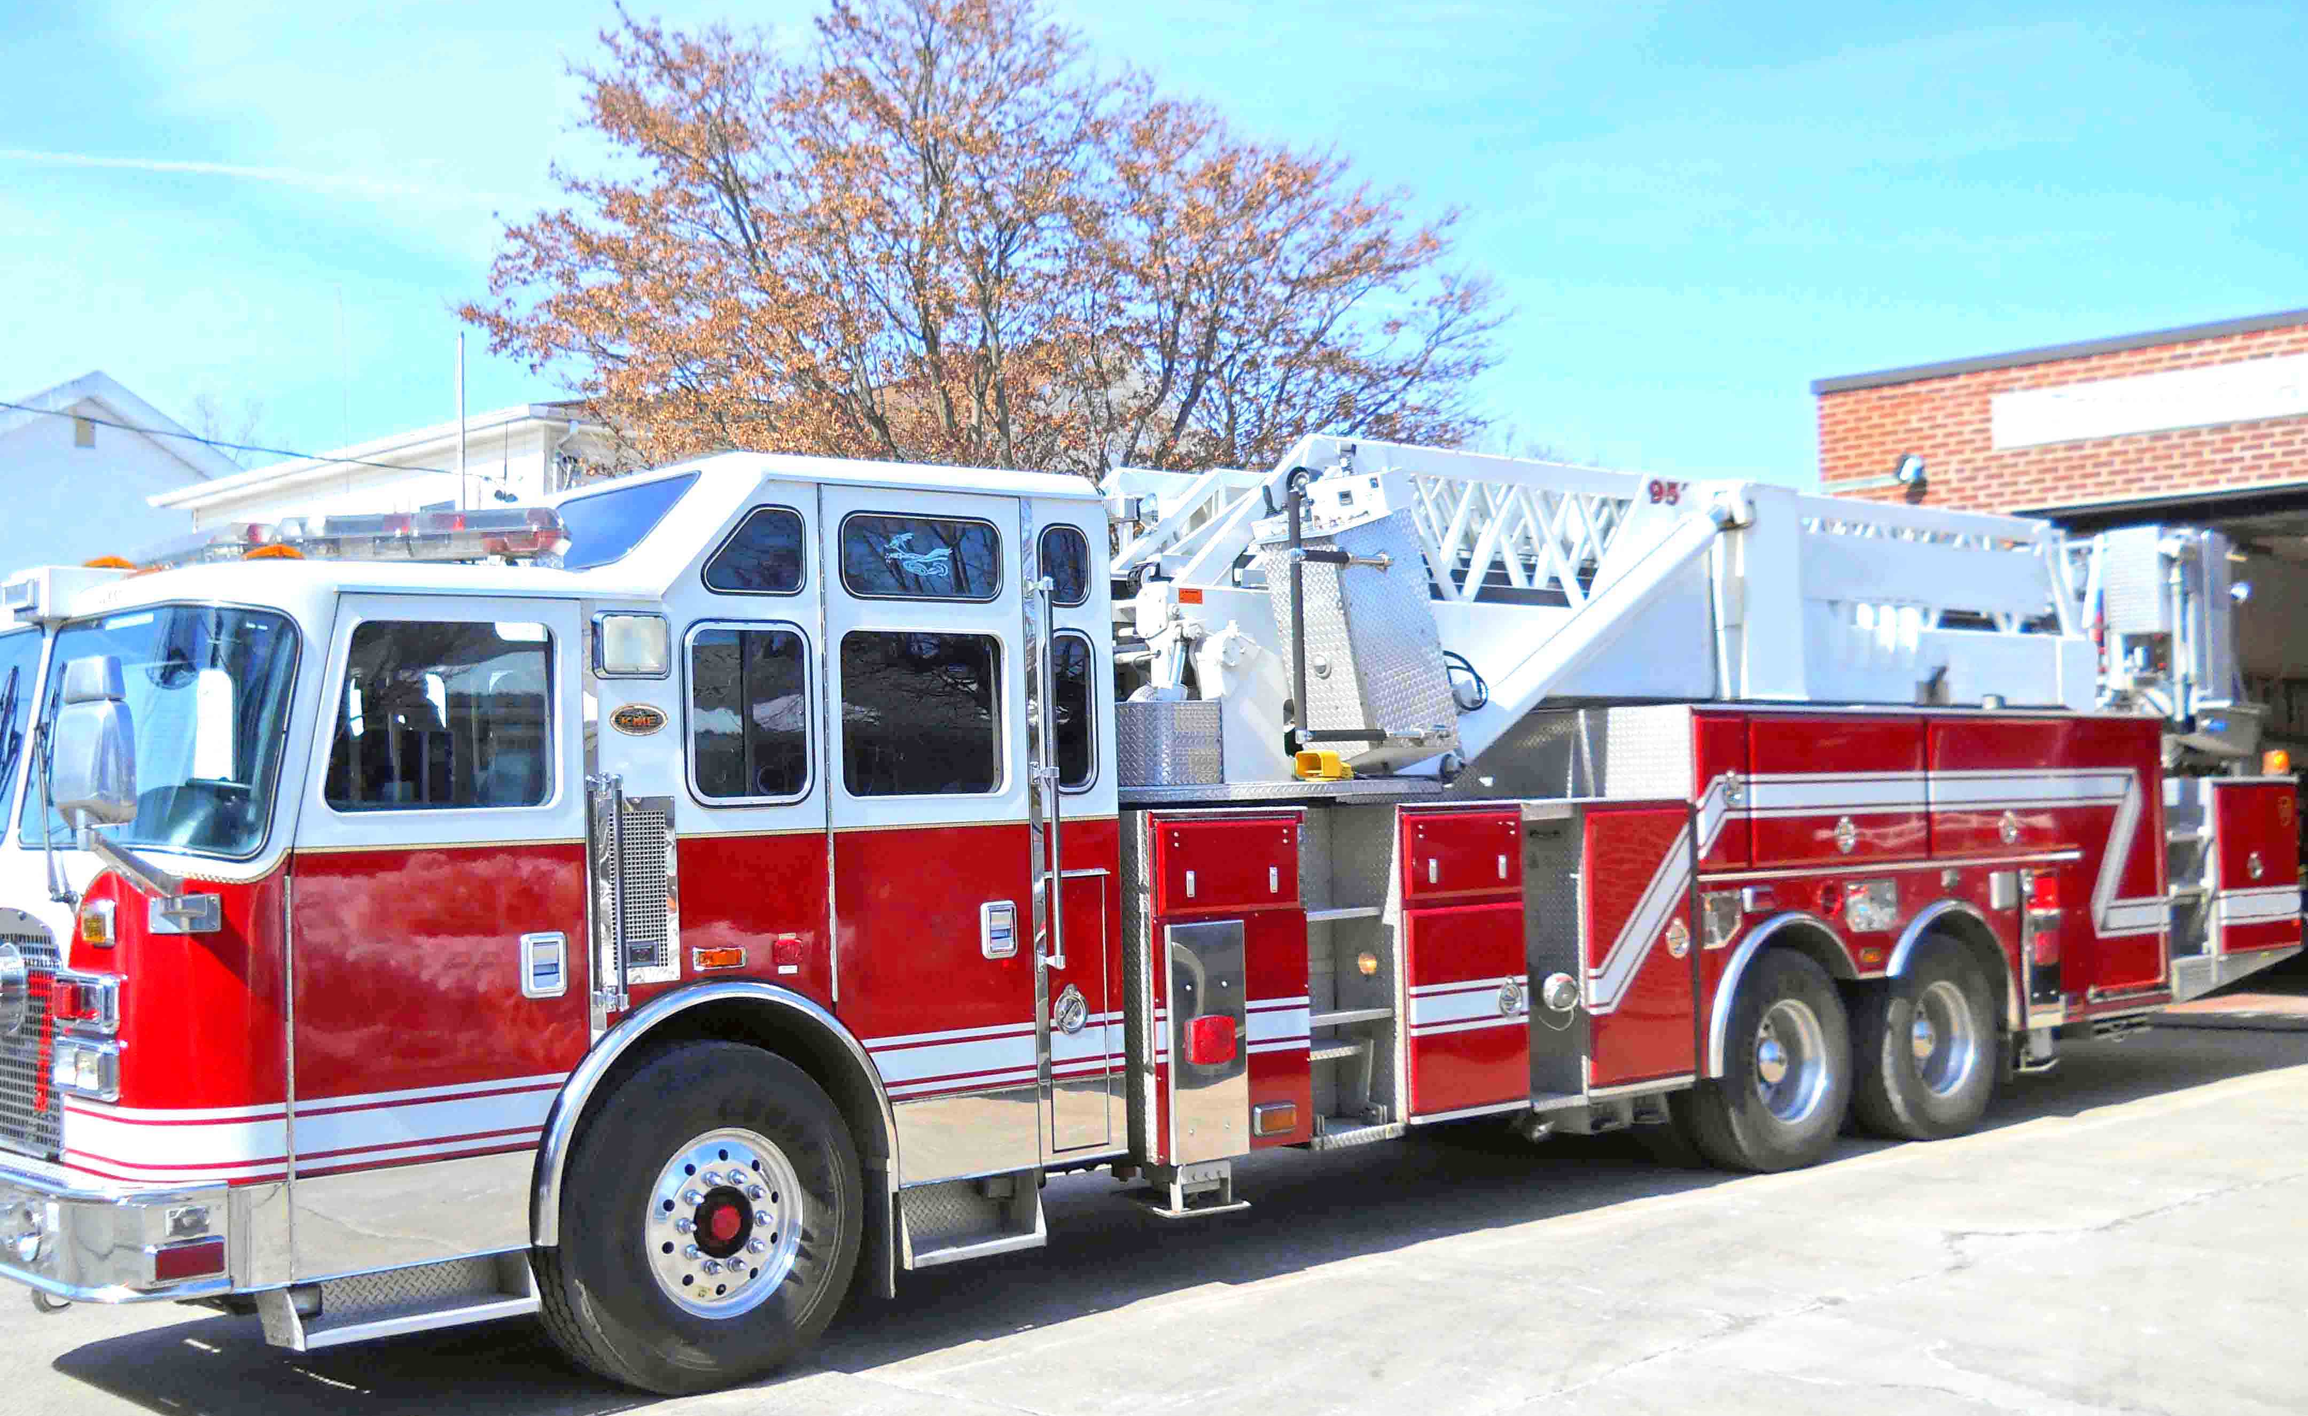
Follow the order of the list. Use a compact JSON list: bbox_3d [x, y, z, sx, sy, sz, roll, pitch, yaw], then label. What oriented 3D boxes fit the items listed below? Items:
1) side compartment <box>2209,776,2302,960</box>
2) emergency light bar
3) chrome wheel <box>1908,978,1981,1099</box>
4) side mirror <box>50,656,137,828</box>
[{"bbox_3d":[6.706,0.976,15.466,1.170,1.080,0.500,0,-3,-41],"label":"side compartment"},{"bbox_3d":[-2.897,-0.484,8.456,0.900,0.190,2.150,0,-3,-41],"label":"emergency light bar"},{"bbox_3d":[4.072,1.733,12.928,0.600,0.600,0.220,0,-3,-41],"label":"chrome wheel"},{"bbox_3d":[-2.854,0.090,6.635,0.220,0.470,0.140,-3,-3,27],"label":"side mirror"}]

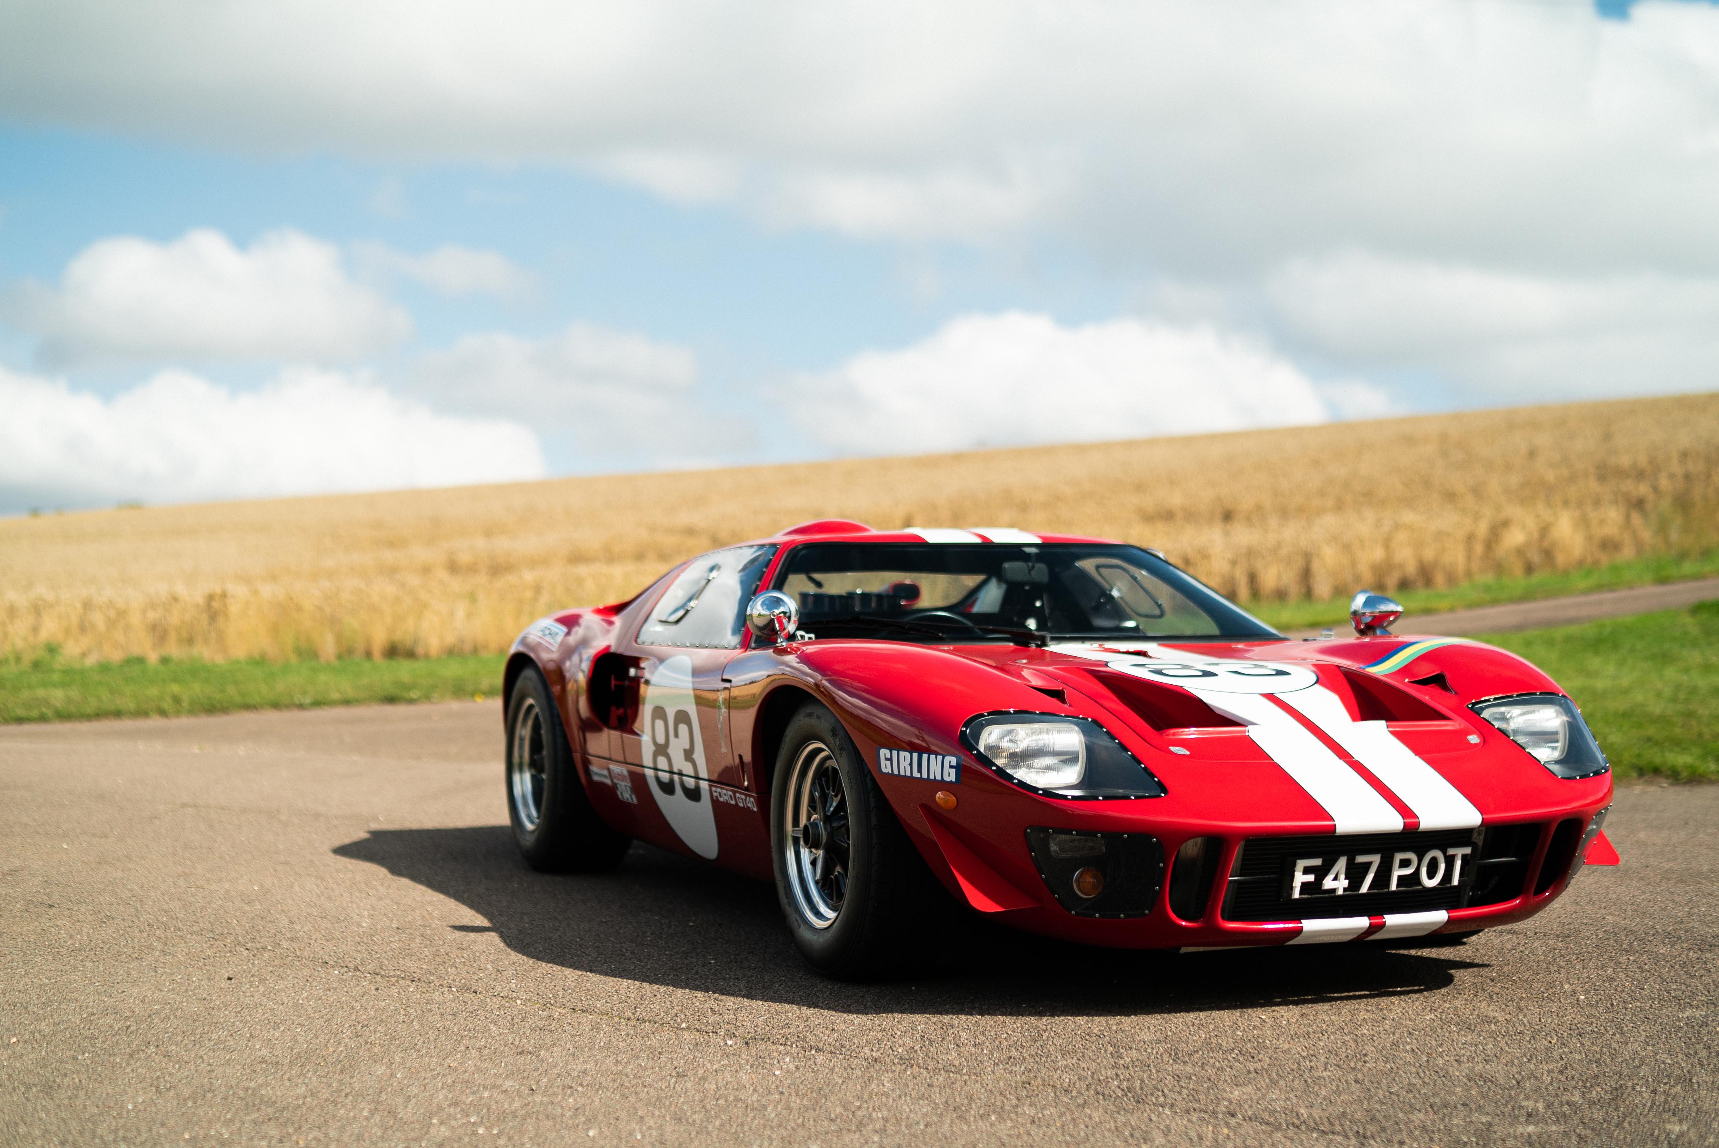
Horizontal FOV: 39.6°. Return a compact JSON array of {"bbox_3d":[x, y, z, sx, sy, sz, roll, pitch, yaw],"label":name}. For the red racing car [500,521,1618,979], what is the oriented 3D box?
[{"bbox_3d":[0.259,0.377,6.558,1.790,1.050,4.170,0,-1,-23],"label":"red racing car"}]

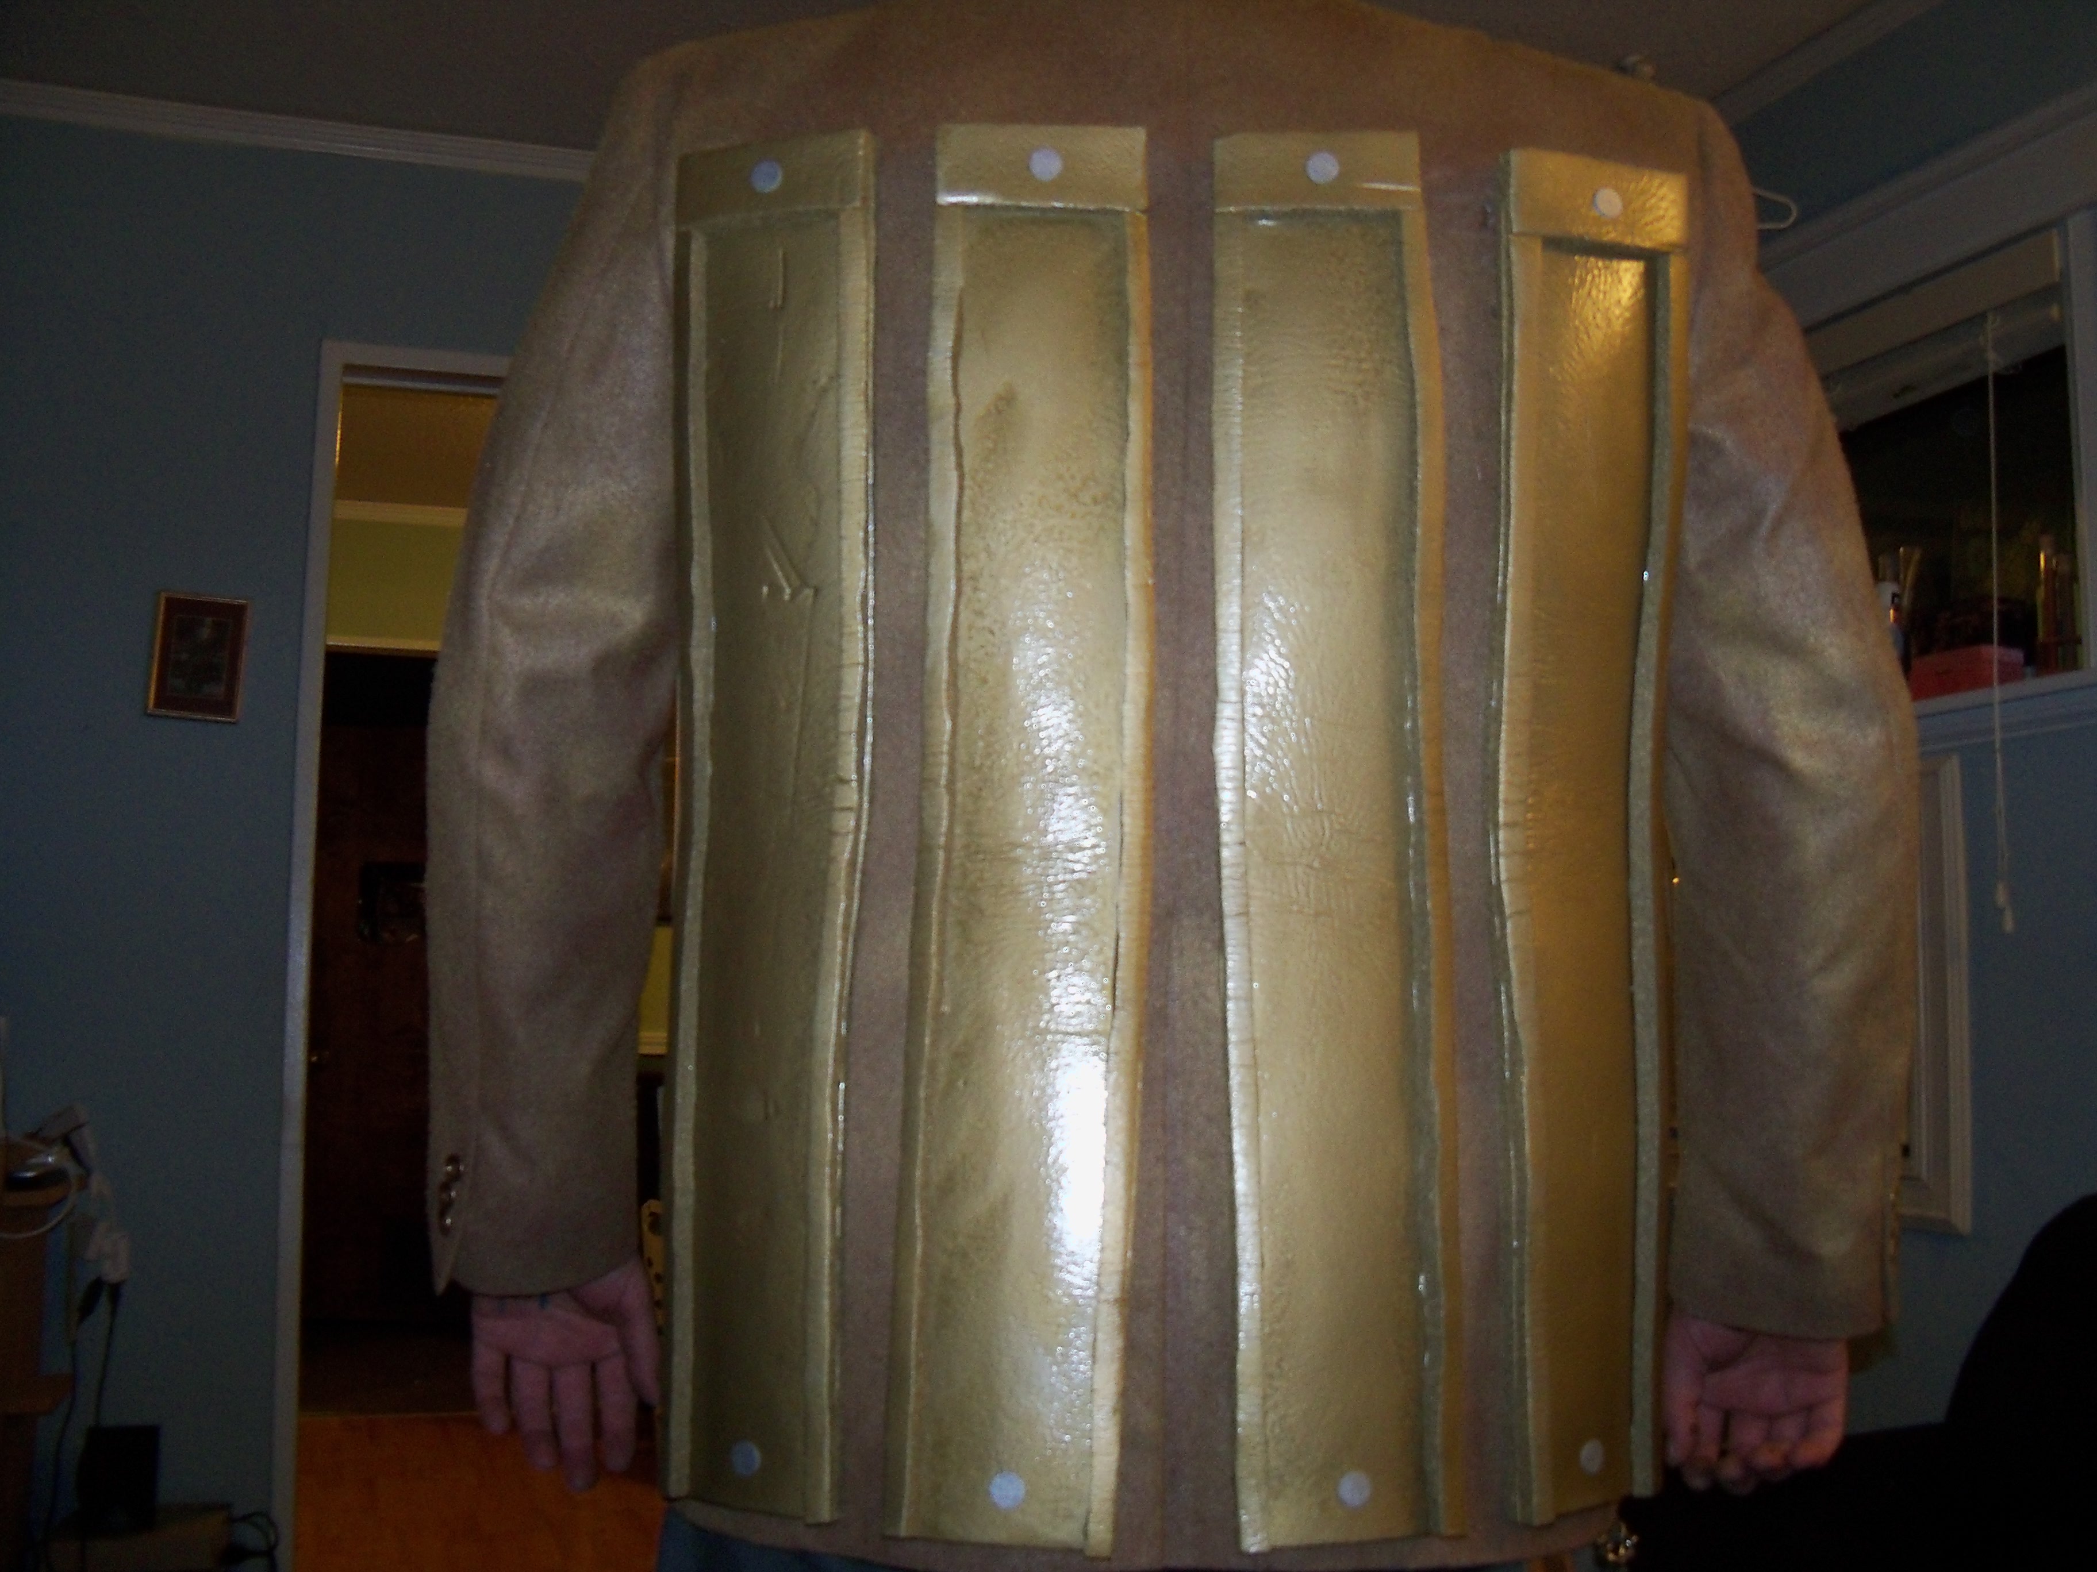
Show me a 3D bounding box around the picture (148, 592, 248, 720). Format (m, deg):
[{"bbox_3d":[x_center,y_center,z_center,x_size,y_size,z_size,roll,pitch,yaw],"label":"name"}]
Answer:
[{"bbox_3d":[-1.344,-0.202,3.359,0.131,0.194,0.018,6,-7,-19],"label":"picture"}]

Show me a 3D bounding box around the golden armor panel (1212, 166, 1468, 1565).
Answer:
[{"bbox_3d":[0.134,0.018,1.031,0.112,0.673,0.050,0,-5,-5],"label":"golden armor panel"}]

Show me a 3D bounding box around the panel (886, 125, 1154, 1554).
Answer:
[{"bbox_3d":[-0.010,0.017,1.031,0.112,0.678,0.050,1,-5,5],"label":"panel"}]

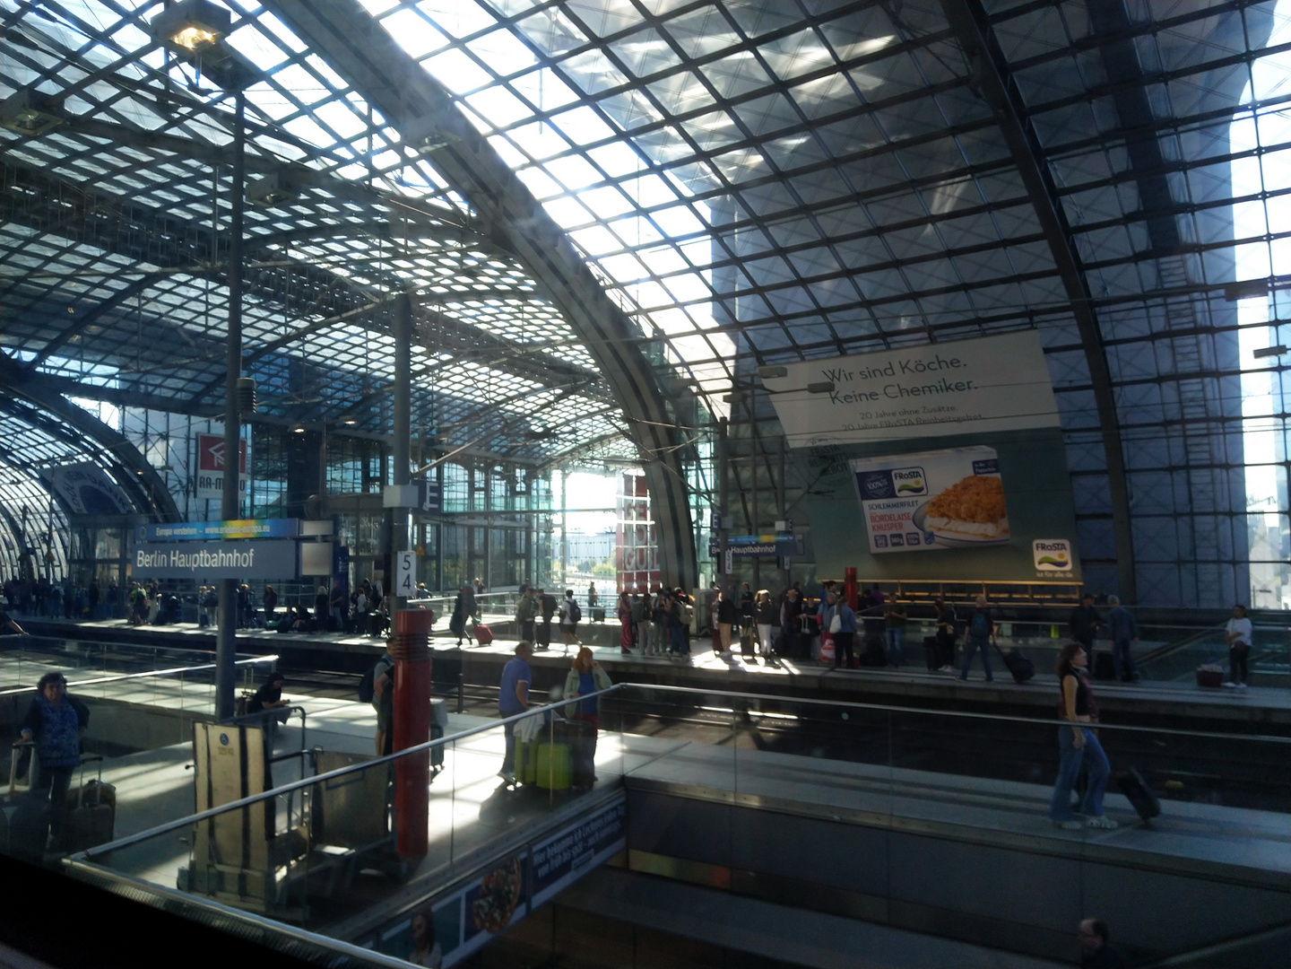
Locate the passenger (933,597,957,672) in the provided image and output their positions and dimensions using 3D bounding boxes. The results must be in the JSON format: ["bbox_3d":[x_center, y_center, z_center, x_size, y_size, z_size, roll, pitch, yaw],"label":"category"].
[{"bbox_3d":[6.993,3.483,21.738,0.520,1.672,0.450,1,-4,-17],"label":"passenger"}]

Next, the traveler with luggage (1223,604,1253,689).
[{"bbox_3d":[11.876,3.252,18.756,0.420,1.632,0.520,3,-5,-41],"label":"traveler with luggage"}]

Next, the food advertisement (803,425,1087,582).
[{"bbox_3d":[9.986,0.986,32.825,9.187,5.618,0.200,-3,23,31],"label":"food advertisement"}]

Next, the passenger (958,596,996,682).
[{"bbox_3d":[7.047,3.276,19.877,0.660,1.769,0.520,-1,-4,5],"label":"passenger"}]

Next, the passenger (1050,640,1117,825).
[{"bbox_3d":[4.371,2.488,9.352,0.620,1.782,0.460,-2,-4,26],"label":"passenger"}]

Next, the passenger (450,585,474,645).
[{"bbox_3d":[-5.538,3.974,28.163,0.680,1.694,0.520,-2,-4,22],"label":"passenger"}]

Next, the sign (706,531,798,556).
[{"bbox_3d":[3.243,1.874,28.453,2.904,0.652,0.200,-3,-5,31],"label":"sign"}]

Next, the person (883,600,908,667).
[{"bbox_3d":[6.016,3.511,22.557,0.580,1.748,0.400,-2,-4,17],"label":"person"}]

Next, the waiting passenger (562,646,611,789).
[{"bbox_3d":[-0.723,2.817,11.371,0.580,1.661,0.400,1,-4,-20],"label":"waiting passenger"}]

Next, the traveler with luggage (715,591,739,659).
[{"bbox_3d":[2.189,3.692,24.972,0.520,1.790,0.500,0,-4,-6],"label":"traveler with luggage"}]

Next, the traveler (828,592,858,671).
[{"bbox_3d":[4.735,3.500,22.258,0.600,1.748,0.380,1,-4,-14],"label":"traveler"}]

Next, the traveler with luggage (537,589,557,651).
[{"bbox_3d":[-2.817,3.854,26.853,0.560,1.715,0.460,-1,-4,10],"label":"traveler with luggage"}]

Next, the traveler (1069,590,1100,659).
[{"bbox_3d":[9.592,3.285,20.303,0.620,1.822,0.420,2,-5,-26],"label":"traveler"}]

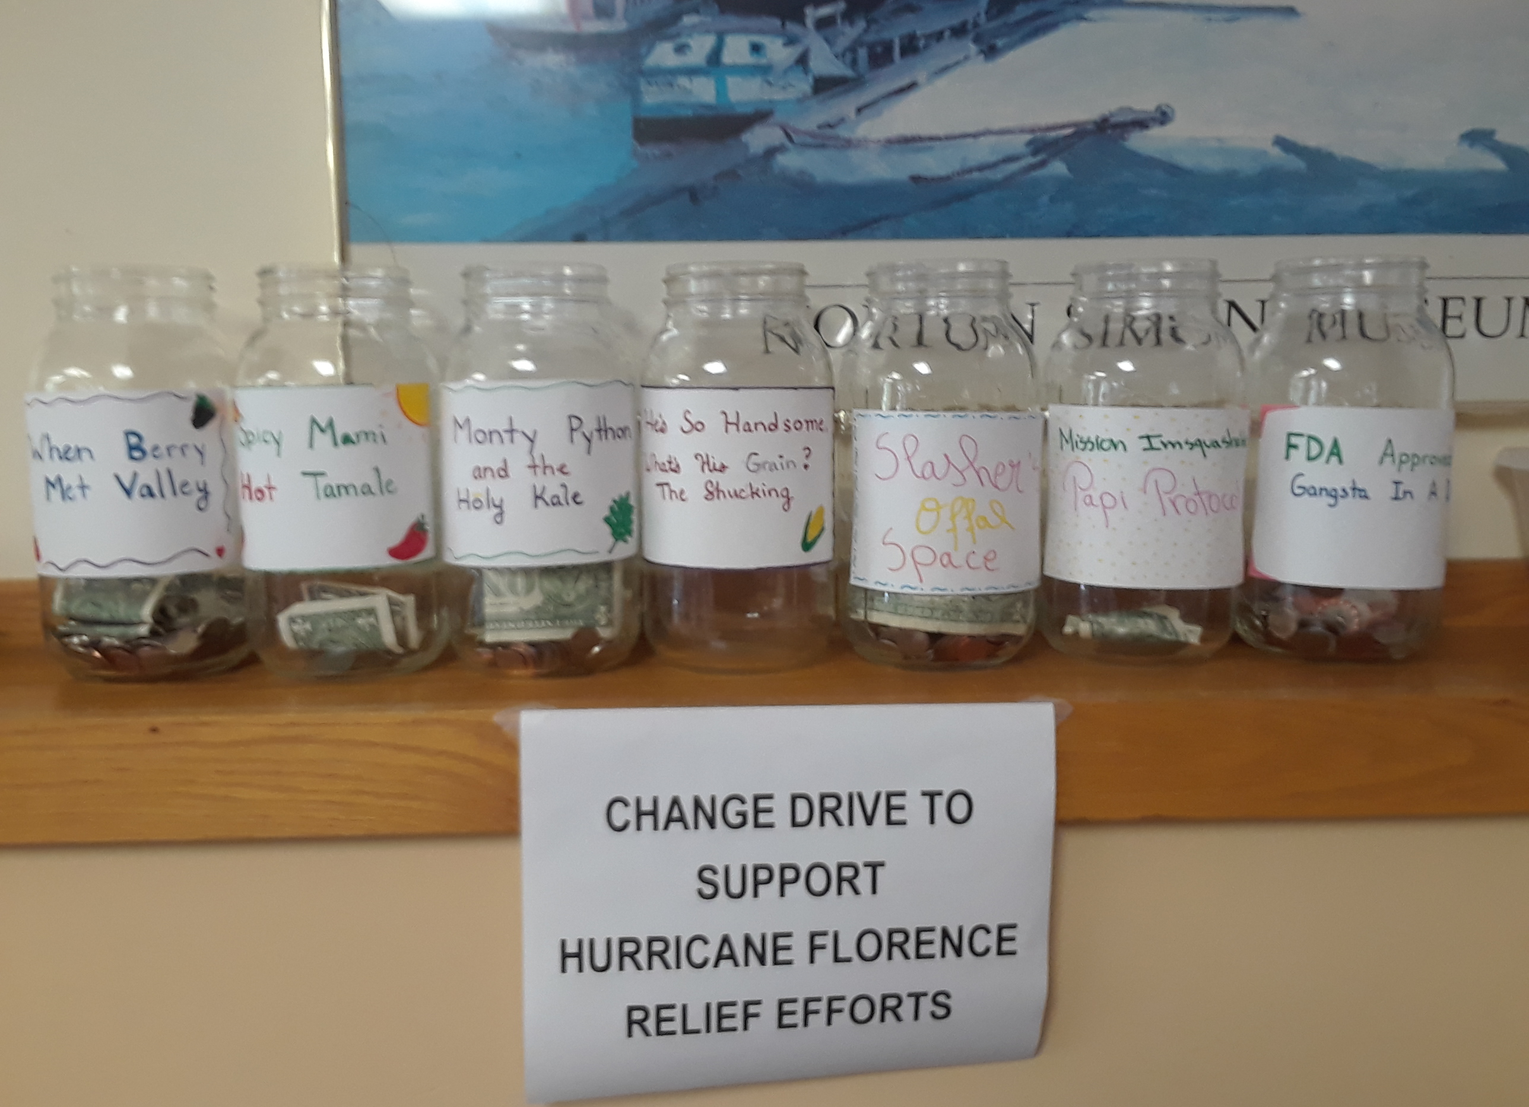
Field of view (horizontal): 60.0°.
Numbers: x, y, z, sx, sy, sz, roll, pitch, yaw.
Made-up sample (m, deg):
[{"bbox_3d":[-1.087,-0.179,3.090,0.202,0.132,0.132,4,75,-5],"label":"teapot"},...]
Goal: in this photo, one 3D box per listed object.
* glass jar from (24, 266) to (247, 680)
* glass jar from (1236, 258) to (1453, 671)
[{"bbox_3d":[-0.370,-0.048,0.788,0.115,0.232,0.115,-2,7,-11],"label":"glass jar"},{"bbox_3d":[0.350,-0.057,0.804,0.115,0.232,0.115,0,7,2],"label":"glass jar"}]

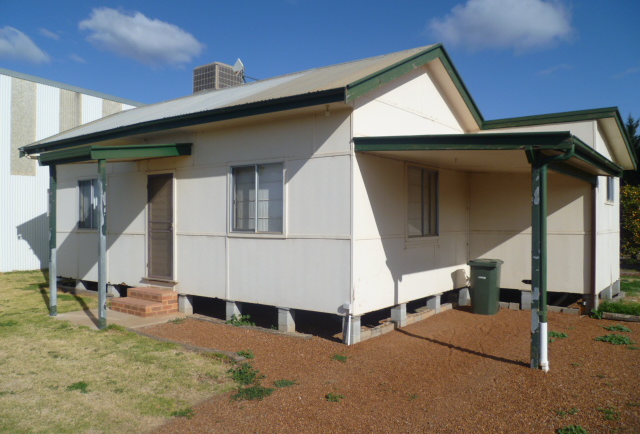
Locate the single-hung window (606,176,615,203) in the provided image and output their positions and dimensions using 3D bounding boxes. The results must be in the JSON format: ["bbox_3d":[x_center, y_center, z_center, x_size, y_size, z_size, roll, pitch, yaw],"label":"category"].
[{"bbox_3d":[5.758,-0.571,10.244,0.099,0.583,0.825,0,0,38],"label":"single-hung window"}]

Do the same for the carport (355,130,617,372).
[{"bbox_3d":[2.836,0.344,7.980,2.783,2.882,4.092,0,0,38],"label":"carport"}]

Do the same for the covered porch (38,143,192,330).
[{"bbox_3d":[-3.608,0.231,9.147,1.925,3.058,1.826,0,0,38],"label":"covered porch"}]

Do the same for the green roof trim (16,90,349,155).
[{"bbox_3d":[-3.441,-1.547,9.580,9.526,0.203,0.132,0,0,38],"label":"green roof trim"}]

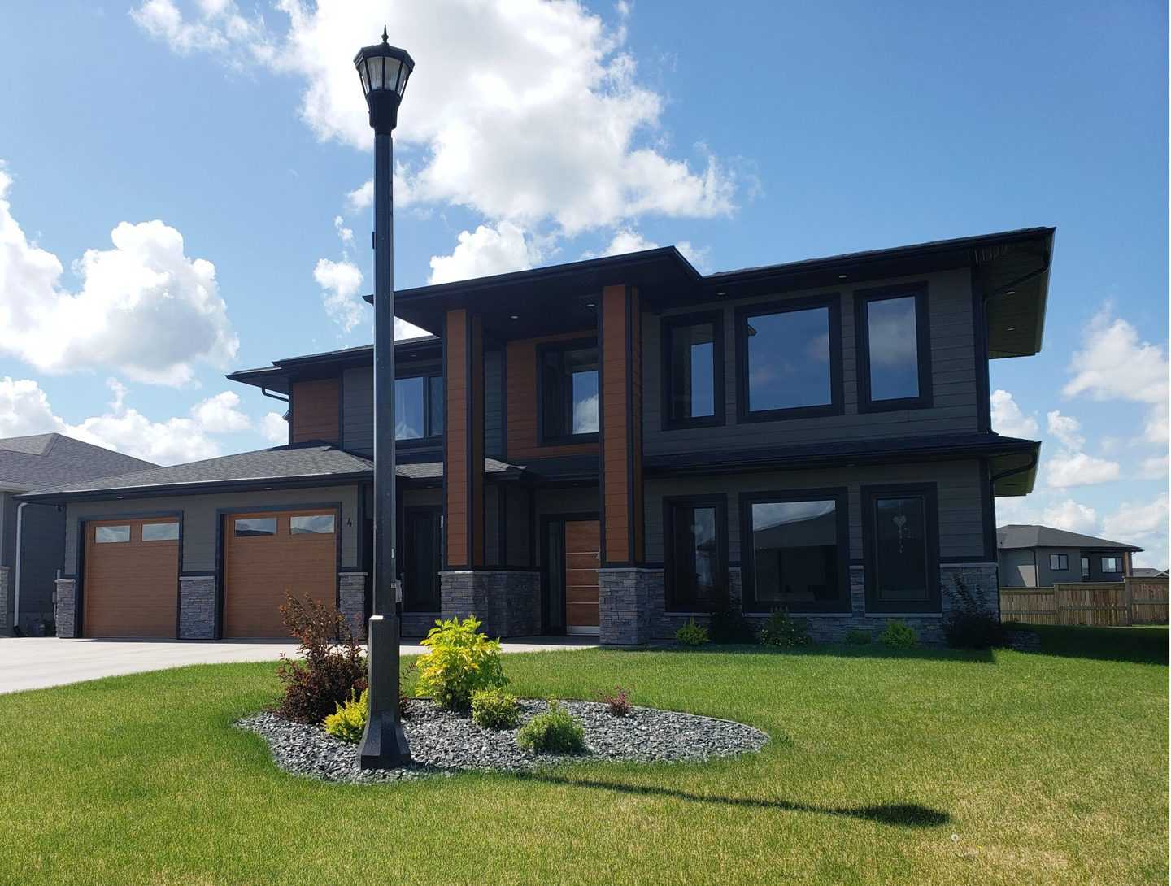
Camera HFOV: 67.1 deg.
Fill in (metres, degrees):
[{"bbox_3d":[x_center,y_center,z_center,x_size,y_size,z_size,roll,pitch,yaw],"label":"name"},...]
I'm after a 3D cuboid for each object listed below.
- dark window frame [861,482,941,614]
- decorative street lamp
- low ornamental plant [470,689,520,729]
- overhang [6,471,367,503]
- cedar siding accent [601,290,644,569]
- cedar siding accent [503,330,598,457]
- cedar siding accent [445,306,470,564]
[{"bbox_3d":[4.655,1.559,13.035,1.053,1.893,0.140,-4,-7,25],"label":"dark window frame"},{"bbox_3d":[-1.536,-0.497,6.836,0.470,5.763,0.470,-1,-6,0],"label":"decorative street lamp"},{"bbox_3d":[-0.803,2.375,7.900,0.430,0.370,0.420,-1,-8,0],"label":"low ornamental plant"},{"bbox_3d":[-7.909,0.922,17.463,9.570,0.240,0.680,-4,-7,25],"label":"overhang"},{"bbox_3d":[0.587,-0.308,14.192,0.560,4.510,0.480,-5,-9,26],"label":"cedar siding accent"},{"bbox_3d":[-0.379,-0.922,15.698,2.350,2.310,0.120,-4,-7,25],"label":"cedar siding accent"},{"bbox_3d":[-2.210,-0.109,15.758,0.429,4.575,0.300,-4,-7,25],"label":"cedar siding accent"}]

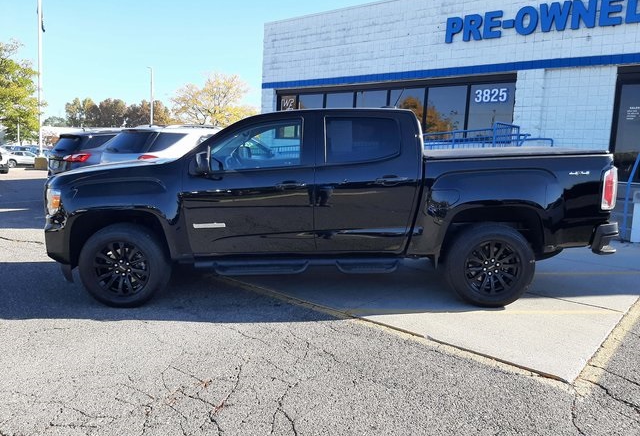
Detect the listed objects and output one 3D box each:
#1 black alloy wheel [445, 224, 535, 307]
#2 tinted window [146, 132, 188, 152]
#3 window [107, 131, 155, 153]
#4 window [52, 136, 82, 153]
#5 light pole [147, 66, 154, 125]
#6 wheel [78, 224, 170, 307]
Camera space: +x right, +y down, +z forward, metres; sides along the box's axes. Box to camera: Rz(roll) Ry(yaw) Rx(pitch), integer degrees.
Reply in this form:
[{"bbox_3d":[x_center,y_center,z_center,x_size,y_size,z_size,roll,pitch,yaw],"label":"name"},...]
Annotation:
[{"bbox_3d":[1.519,0.427,4.339,0.768,0.768,0.260,0,7,0],"label":"black alloy wheel"},{"bbox_3d":[-3.099,-1.530,9.842,0.070,0.441,1.075,-14,-5,37],"label":"tinted window"},{"bbox_3d":[-3.916,-1.572,9.940,1.478,0.549,0.100,8,-27,37],"label":"window"},{"bbox_3d":[-6.168,-1.788,11.702,1.183,0.423,0.100,8,-17,37],"label":"window"},{"bbox_3d":[-20.467,-12.148,57.650,0.800,11.600,0.350,3,6,0],"label":"light pole"},{"bbox_3d":[-1.744,0.434,4.339,0.768,0.768,0.260,0,7,0],"label":"wheel"}]

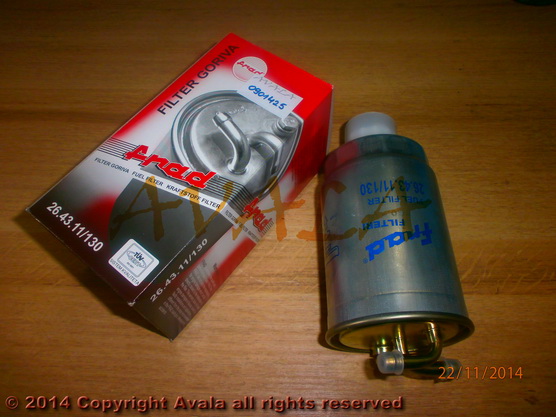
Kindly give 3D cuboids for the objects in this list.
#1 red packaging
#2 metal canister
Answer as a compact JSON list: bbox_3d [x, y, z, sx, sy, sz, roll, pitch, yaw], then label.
[{"bbox_3d":[-0.056,-0.021,0.324,0.096,0.087,0.195,33,68,20],"label":"red packaging"},{"bbox_3d":[0.072,0.016,0.296,0.086,0.086,0.187,2,58,-2],"label":"metal canister"}]

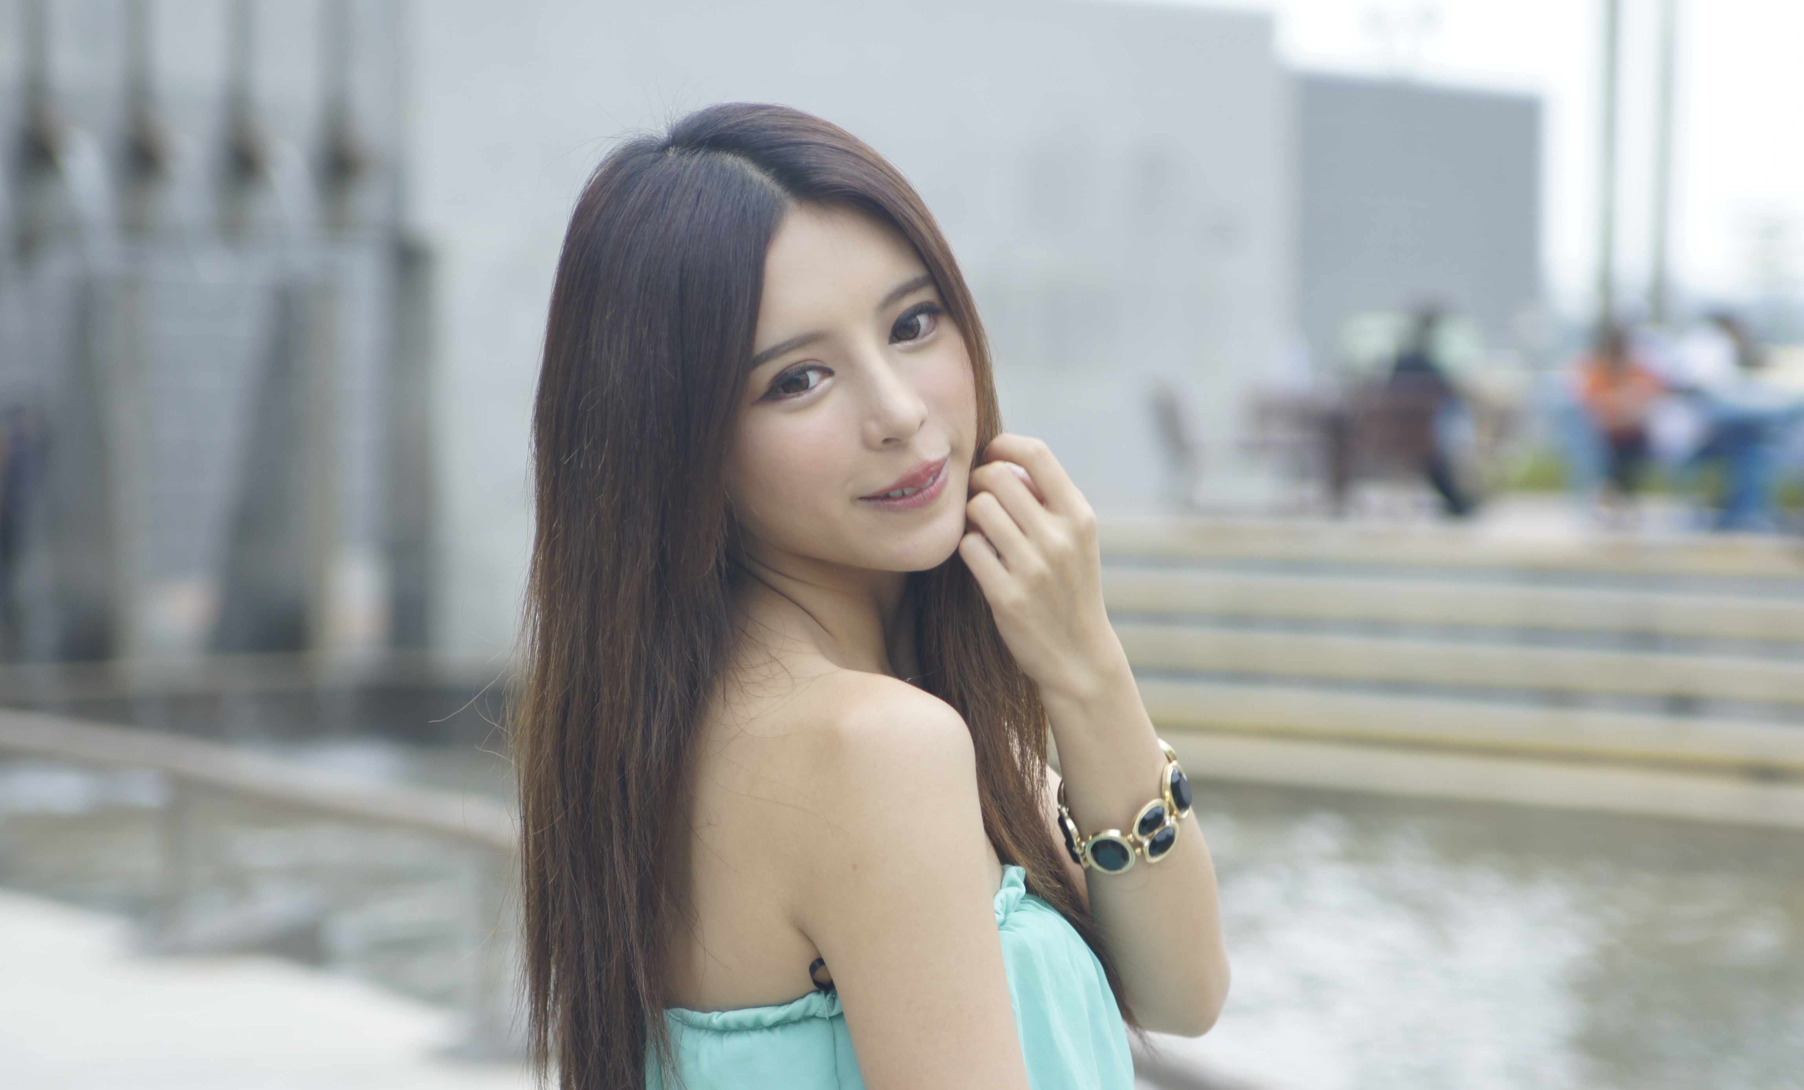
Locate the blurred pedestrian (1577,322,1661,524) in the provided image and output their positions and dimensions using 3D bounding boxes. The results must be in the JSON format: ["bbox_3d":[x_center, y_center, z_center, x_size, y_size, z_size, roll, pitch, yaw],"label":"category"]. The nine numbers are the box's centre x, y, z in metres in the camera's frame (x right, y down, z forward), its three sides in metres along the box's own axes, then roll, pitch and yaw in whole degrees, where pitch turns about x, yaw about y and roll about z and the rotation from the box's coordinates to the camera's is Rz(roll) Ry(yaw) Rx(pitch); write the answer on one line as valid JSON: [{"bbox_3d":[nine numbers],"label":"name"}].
[{"bbox_3d":[4.801,-0.820,37.500,0.650,1.300,0.500,1,1,37],"label":"blurred pedestrian"}]

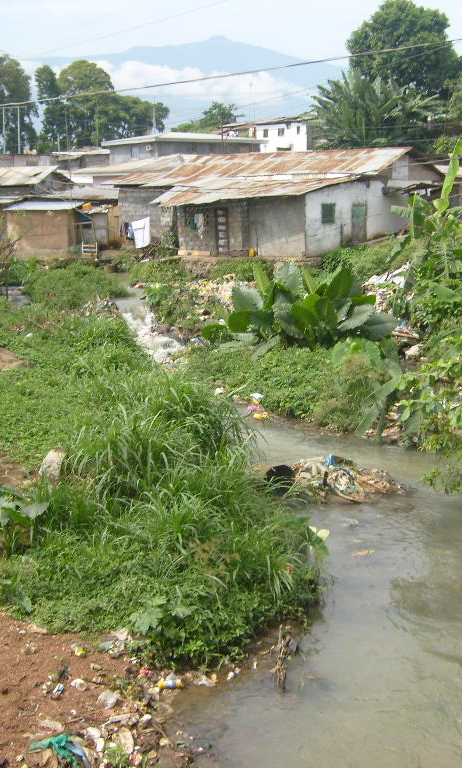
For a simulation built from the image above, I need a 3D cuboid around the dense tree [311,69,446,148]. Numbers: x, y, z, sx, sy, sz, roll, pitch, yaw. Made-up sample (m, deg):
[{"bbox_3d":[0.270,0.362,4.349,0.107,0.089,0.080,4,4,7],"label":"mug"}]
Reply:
[{"bbox_3d":[9.200,-16.861,65.056,8.200,6.100,7.000,0,10,0],"label":"dense tree"}]

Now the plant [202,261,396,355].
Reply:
[{"bbox_3d":[1.450,-1.753,22.642,4.100,1.850,3.300,0,10,0],"label":"plant"}]

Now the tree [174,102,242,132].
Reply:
[{"bbox_3d":[-2.700,-28.621,116.798,7.800,7.000,7.200,0,10,0],"label":"tree"}]

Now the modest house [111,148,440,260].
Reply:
[{"bbox_3d":[1.737,-8.647,48.731,12.400,4.780,11.700,8,13,38],"label":"modest house"}]

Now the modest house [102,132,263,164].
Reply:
[{"bbox_3d":[-3.956,-17.093,79.545,8.600,4.500,9.900,-5,11,-28],"label":"modest house"}]

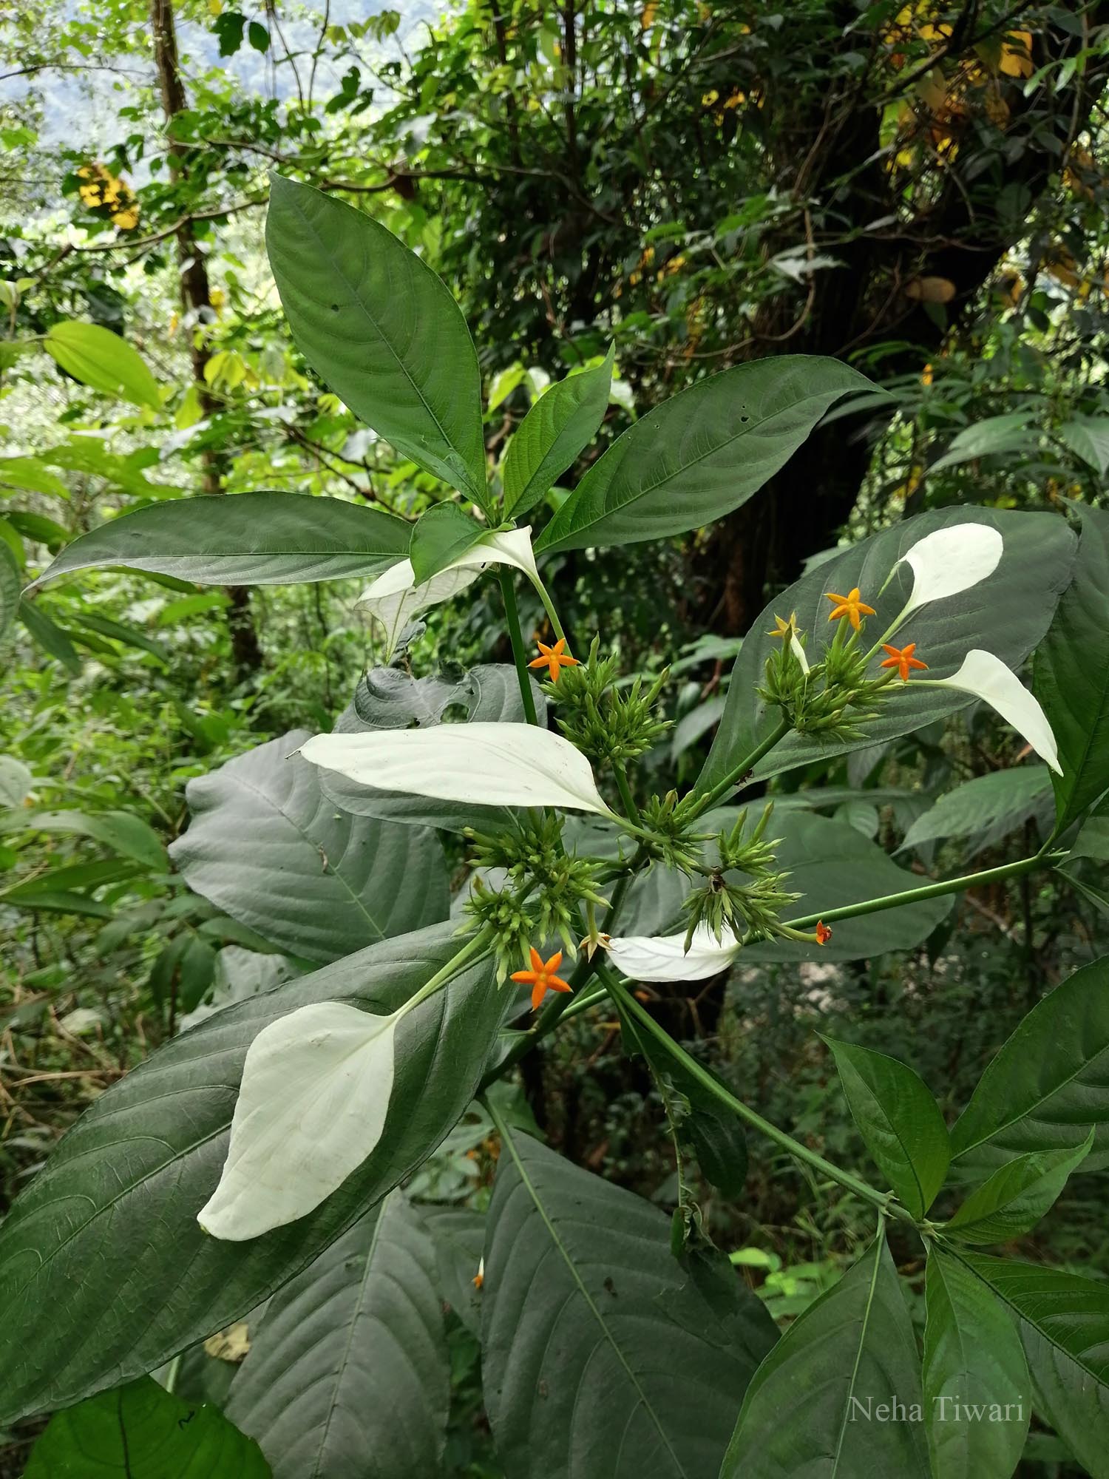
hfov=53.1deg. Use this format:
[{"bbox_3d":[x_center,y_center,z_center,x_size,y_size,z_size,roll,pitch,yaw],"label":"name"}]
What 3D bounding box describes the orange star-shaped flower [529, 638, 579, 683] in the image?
[{"bbox_3d":[0.000,-0.029,0.400,0.018,0.015,0.007,-1,16,-3],"label":"orange star-shaped flower"}]

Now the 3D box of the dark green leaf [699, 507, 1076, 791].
[{"bbox_3d":[0.139,-0.037,0.465,0.180,0.030,0.095,-33,62,-12],"label":"dark green leaf"}]

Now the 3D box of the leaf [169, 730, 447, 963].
[{"bbox_3d":[-0.106,0.054,0.500,0.095,0.025,0.150,-37,68,-26],"label":"leaf"}]

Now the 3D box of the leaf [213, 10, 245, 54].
[{"bbox_3d":[-0.821,-1.784,2.800,0.075,0.105,0.040,-2,16,-6],"label":"leaf"}]

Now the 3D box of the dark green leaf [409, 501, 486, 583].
[{"bbox_3d":[-0.040,-0.074,0.420,0.044,0.014,0.030,-40,49,-18],"label":"dark green leaf"}]

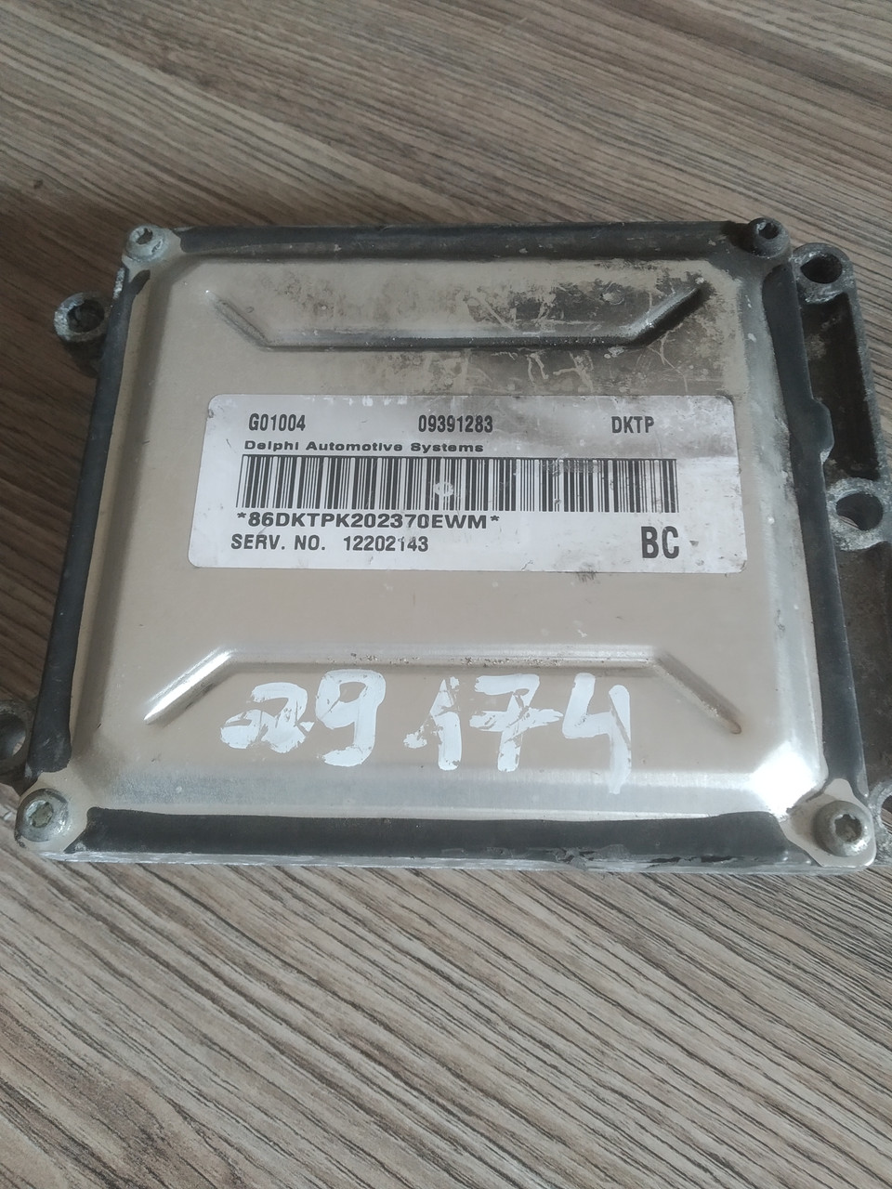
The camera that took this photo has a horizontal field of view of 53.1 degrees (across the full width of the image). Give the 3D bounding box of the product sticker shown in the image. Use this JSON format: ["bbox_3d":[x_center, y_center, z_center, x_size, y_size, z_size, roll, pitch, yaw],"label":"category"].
[{"bbox_3d":[0.003,-0.019,0.148,0.089,0.001,0.032,1,70,2],"label":"product sticker"}]

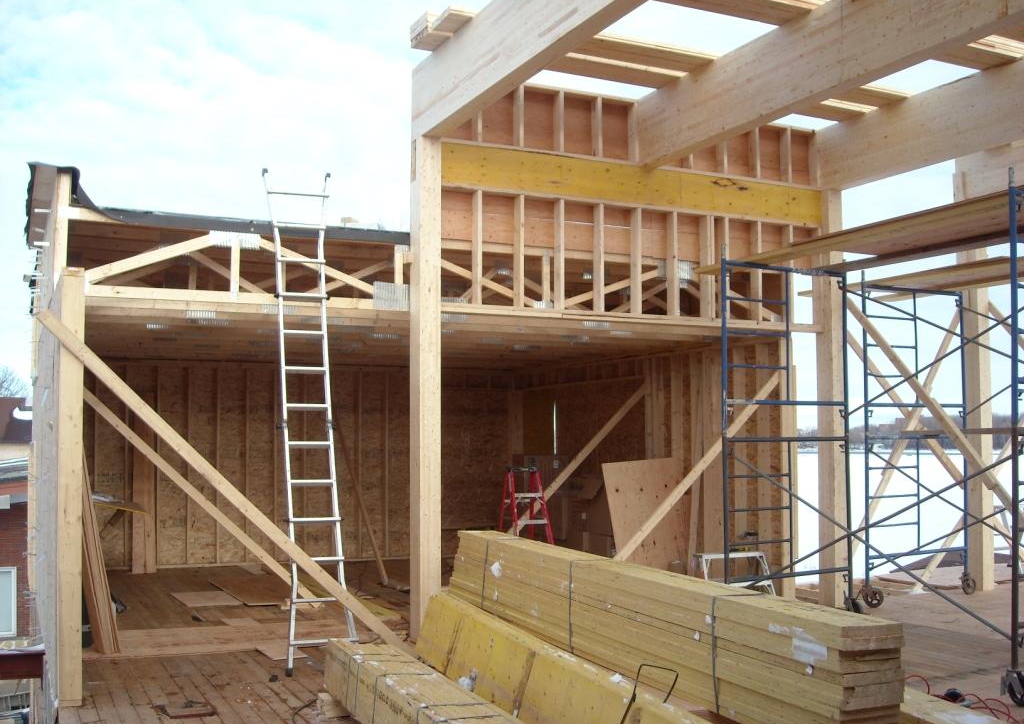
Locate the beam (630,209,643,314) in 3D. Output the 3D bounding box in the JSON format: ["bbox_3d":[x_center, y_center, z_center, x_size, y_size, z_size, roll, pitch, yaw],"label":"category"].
[{"bbox_3d":[1.164,-0.945,9.714,0.038,0.980,0.140,2,-4,-25],"label":"beam"}]

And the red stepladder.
[{"bbox_3d":[0.140,1.822,11.150,0.530,1.420,0.880,1,-4,-21],"label":"red stepladder"}]

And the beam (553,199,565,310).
[{"bbox_3d":[0.426,-0.968,9.376,0.038,0.996,0.140,2,-4,-25],"label":"beam"}]

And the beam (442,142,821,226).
[{"bbox_3d":[1.239,-1.641,9.796,4.197,0.348,0.135,2,-4,-25],"label":"beam"}]

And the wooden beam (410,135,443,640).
[{"bbox_3d":[-0.728,0.203,8.710,0.186,4.194,0.257,2,-4,-25],"label":"wooden beam"}]

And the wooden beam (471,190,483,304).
[{"bbox_3d":[-0.303,-0.990,9.043,0.038,1.004,0.140,2,-4,-25],"label":"wooden beam"}]

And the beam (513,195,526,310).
[{"bbox_3d":[0.062,-0.977,9.210,0.038,0.996,0.140,2,-4,-25],"label":"beam"}]

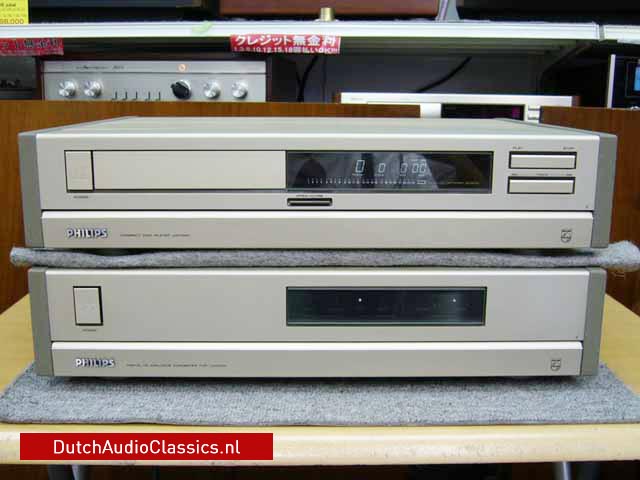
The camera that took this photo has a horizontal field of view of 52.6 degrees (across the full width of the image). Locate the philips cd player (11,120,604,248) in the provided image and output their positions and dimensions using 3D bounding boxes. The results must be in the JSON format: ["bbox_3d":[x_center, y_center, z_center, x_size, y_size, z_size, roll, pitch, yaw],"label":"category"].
[{"bbox_3d":[-0.002,-0.067,0.637,0.448,0.092,0.302,0,13,-1],"label":"philips cd player"}]

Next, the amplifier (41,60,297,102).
[{"bbox_3d":[-0.310,-0.302,1.411,0.475,0.170,0.280,2,13,6],"label":"amplifier"}]

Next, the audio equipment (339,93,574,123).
[{"bbox_3d":[0.268,-0.260,1.383,0.455,0.100,0.320,1,13,4],"label":"audio equipment"}]

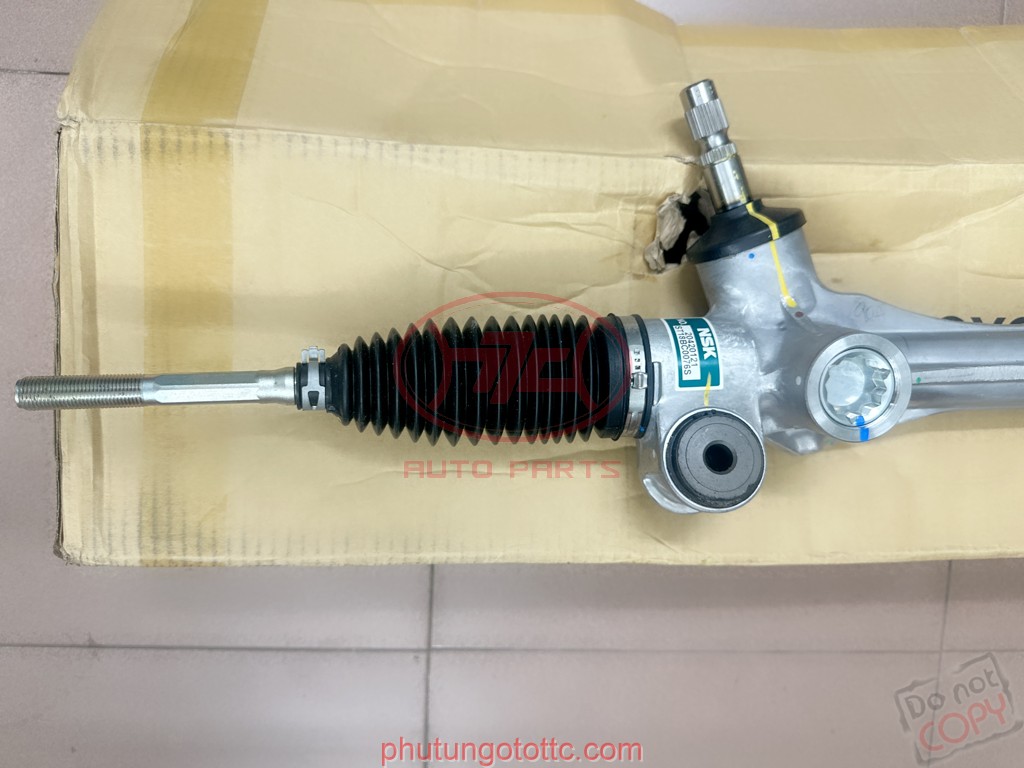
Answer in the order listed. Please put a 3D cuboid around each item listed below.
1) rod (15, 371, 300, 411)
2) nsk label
[{"bbox_3d":[-0.148,0.003,0.297,0.113,0.016,0.016,-2,96,-5],"label":"rod"},{"bbox_3d":[0.075,-0.016,0.297,0.020,0.009,0.039,-2,53,-4],"label":"nsk label"}]

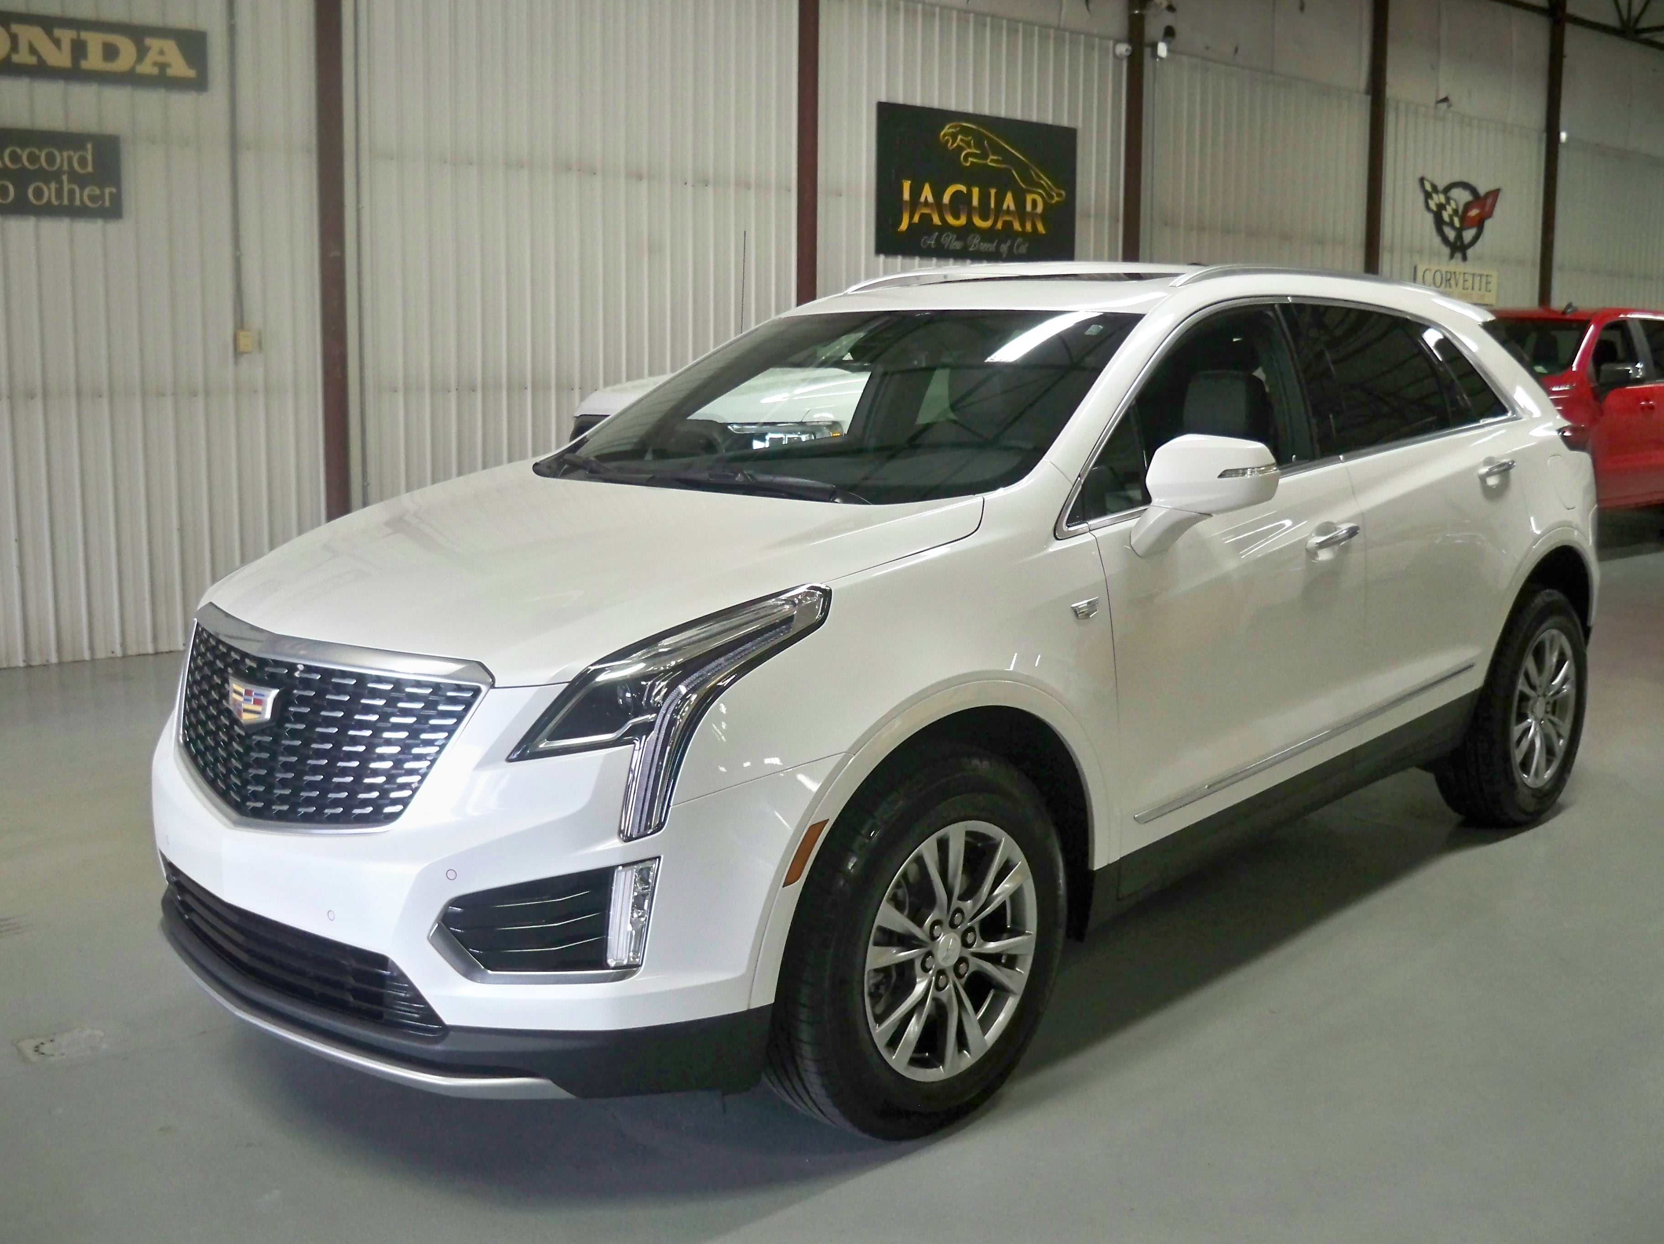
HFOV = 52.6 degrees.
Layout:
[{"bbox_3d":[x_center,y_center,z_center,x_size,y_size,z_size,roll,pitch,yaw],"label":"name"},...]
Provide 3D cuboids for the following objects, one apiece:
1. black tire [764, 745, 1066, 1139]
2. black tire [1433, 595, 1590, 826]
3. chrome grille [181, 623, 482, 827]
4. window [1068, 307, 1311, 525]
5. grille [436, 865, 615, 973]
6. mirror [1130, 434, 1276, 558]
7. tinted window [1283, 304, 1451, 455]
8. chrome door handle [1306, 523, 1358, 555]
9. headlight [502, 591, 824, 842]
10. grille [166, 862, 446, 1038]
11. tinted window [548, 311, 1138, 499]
[{"bbox_3d":[0.168,0.613,3.299,0.240,0.752,0.755,9,13,43],"label":"black tire"},{"bbox_3d":[2.154,0.254,5.320,0.240,0.752,0.755,9,13,43],"label":"black tire"},{"bbox_3d":[-1.032,0.207,3.169,1.020,0.315,0.190,9,13,43],"label":"chrome grille"},{"bbox_3d":[0.811,-0.497,3.869,1.040,0.465,0.060,-10,-5,-45],"label":"window"},{"bbox_3d":[-0.514,0.503,2.840,0.330,0.195,0.080,2,10,14],"label":"grille"},{"bbox_3d":[0.797,-0.272,3.590,0.230,0.260,0.250,9,13,43],"label":"mirror"},{"bbox_3d":[1.429,-0.651,4.505,0.780,0.390,0.060,-10,-5,-45],"label":"tinted window"},{"bbox_3d":[1.220,-0.204,4.112,0.060,0.055,0.240,9,13,43],"label":"chrome door handle"},{"bbox_3d":[-0.261,0.148,2.931,0.290,0.375,0.550,6,12,34],"label":"headlight"},{"bbox_3d":[-1.067,0.587,3.193,1.000,0.170,0.140,9,13,43],"label":"grille"},{"bbox_3d":[0.024,-0.569,4.148,1.440,0.110,0.890,9,41,43],"label":"tinted window"}]

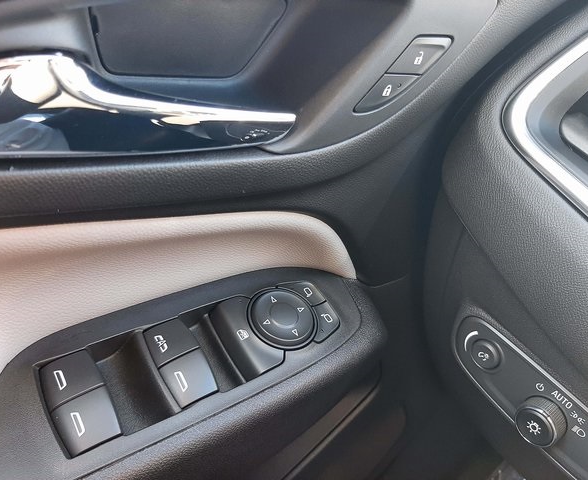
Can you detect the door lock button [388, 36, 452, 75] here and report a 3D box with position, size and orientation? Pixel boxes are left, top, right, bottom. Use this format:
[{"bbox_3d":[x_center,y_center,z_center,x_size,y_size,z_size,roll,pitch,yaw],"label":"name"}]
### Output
[{"bbox_3d":[0.082,-0.123,0.319,0.044,0.025,0.009,-11,46,-28],"label":"door lock button"}]

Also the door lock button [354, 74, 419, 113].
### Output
[{"bbox_3d":[0.062,-0.101,0.327,0.044,0.025,0.009,-11,46,-28],"label":"door lock button"}]

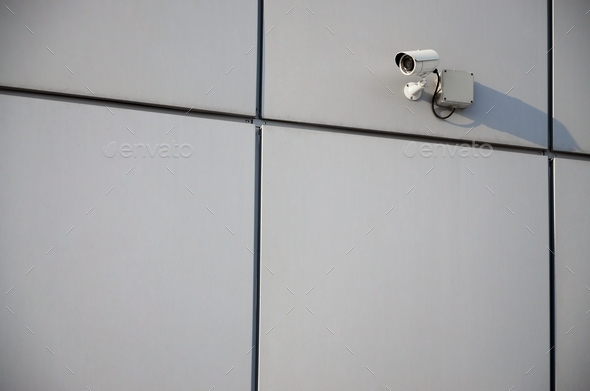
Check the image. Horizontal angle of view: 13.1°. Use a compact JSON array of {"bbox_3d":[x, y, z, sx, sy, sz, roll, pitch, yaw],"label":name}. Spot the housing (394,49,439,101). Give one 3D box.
[{"bbox_3d":[0.380,-0.398,8.240,0.156,0.151,0.128,3,-11,-41],"label":"housing"}]

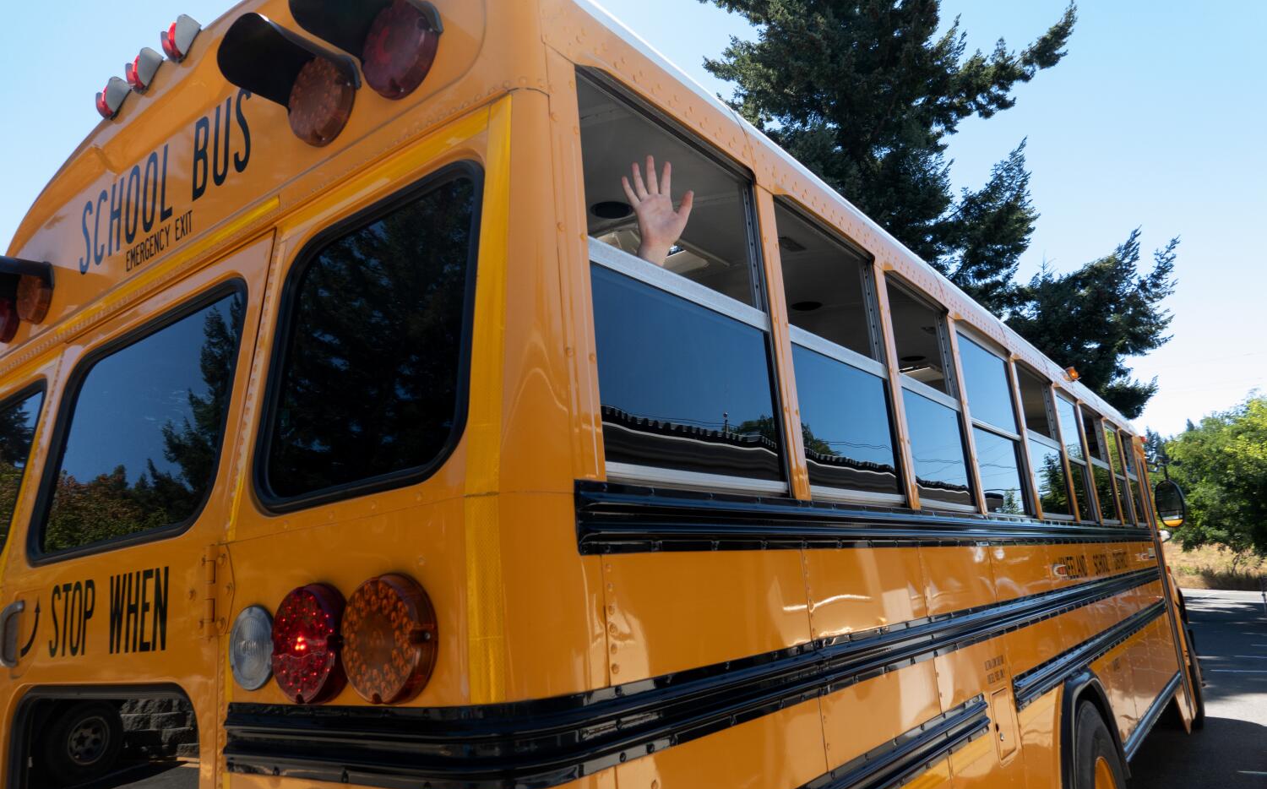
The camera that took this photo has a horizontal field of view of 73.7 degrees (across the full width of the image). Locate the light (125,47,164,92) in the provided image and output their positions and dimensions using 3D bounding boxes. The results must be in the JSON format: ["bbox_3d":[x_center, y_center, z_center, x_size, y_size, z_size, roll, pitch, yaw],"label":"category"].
[{"bbox_3d":[-1.218,-0.810,2.106,0.080,0.087,0.073,-14,-16,35],"label":"light"}]

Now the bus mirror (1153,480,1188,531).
[{"bbox_3d":[4.492,0.926,7.085,0.080,0.390,0.225,7,-17,-40],"label":"bus mirror"}]

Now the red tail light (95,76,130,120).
[{"bbox_3d":[-1.361,-0.771,2.209,0.080,0.087,0.073,-14,-16,35],"label":"red tail light"}]

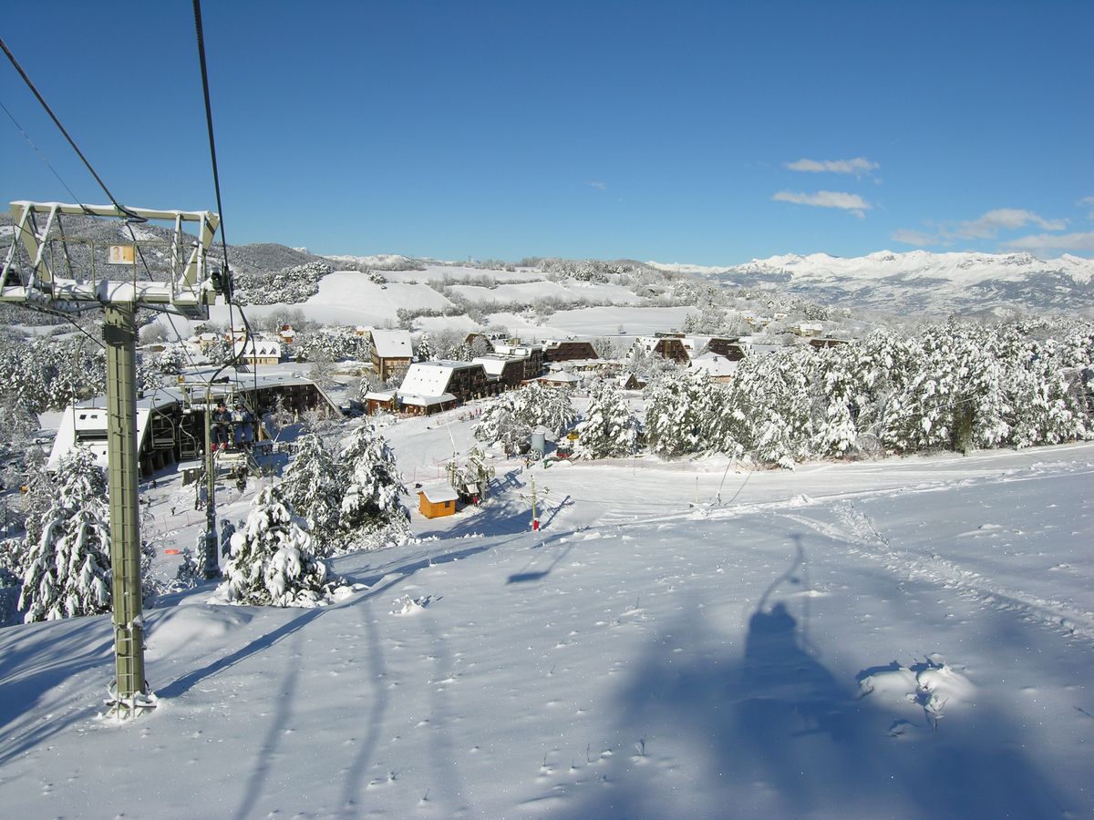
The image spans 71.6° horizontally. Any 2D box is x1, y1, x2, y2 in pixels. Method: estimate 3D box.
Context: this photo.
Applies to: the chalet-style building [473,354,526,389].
[{"bbox_3d":[-16.503,-13.718,270.000,13.000,12.000,22.000,5,8,24],"label":"chalet-style building"}]

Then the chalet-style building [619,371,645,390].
[{"bbox_3d":[27.870,-9.688,248.000,6.800,6.200,8.000,-1,8,-14],"label":"chalet-style building"}]

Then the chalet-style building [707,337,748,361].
[{"bbox_3d":[91.391,-29.847,385.000,22.000,13.000,14.000,0,8,-3],"label":"chalet-style building"}]

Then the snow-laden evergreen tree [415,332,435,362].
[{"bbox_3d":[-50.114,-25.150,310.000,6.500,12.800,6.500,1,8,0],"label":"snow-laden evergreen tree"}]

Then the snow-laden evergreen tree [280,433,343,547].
[{"bbox_3d":[-17.264,6.091,56.000,4.700,8.600,4.700,1,8,0],"label":"snow-laden evergreen tree"}]

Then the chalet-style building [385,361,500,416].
[{"bbox_3d":[-30.408,-7.080,226.000,16.000,12.700,37.000,5,8,24],"label":"chalet-style building"}]

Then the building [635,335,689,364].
[{"bbox_3d":[57.776,-29.459,380.000,25.000,15.000,15.000,-2,8,-18],"label":"building"}]

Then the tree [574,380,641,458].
[{"bbox_3d":[11.630,1.460,149.000,12.000,14.500,11.800,2,8,0],"label":"tree"}]

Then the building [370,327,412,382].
[{"bbox_3d":[-53.534,-19.052,262.000,13.000,17.500,11.000,-3,9,-29],"label":"building"}]

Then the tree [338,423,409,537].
[{"bbox_3d":[-13.166,5.287,57.500,4.900,8.500,4.900,1,8,0],"label":"tree"}]

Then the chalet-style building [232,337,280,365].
[{"bbox_3d":[-124.414,-25.586,325.000,19.000,11.500,11.000,-1,8,-13],"label":"chalet-style building"}]

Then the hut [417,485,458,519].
[{"bbox_3d":[-15.010,12.572,104.500,4.400,3.100,3.000,-4,10,-38],"label":"hut"}]

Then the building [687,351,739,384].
[{"bbox_3d":[60.760,-15.148,277.000,15.000,11.500,13.000,-2,8,-20],"label":"building"}]

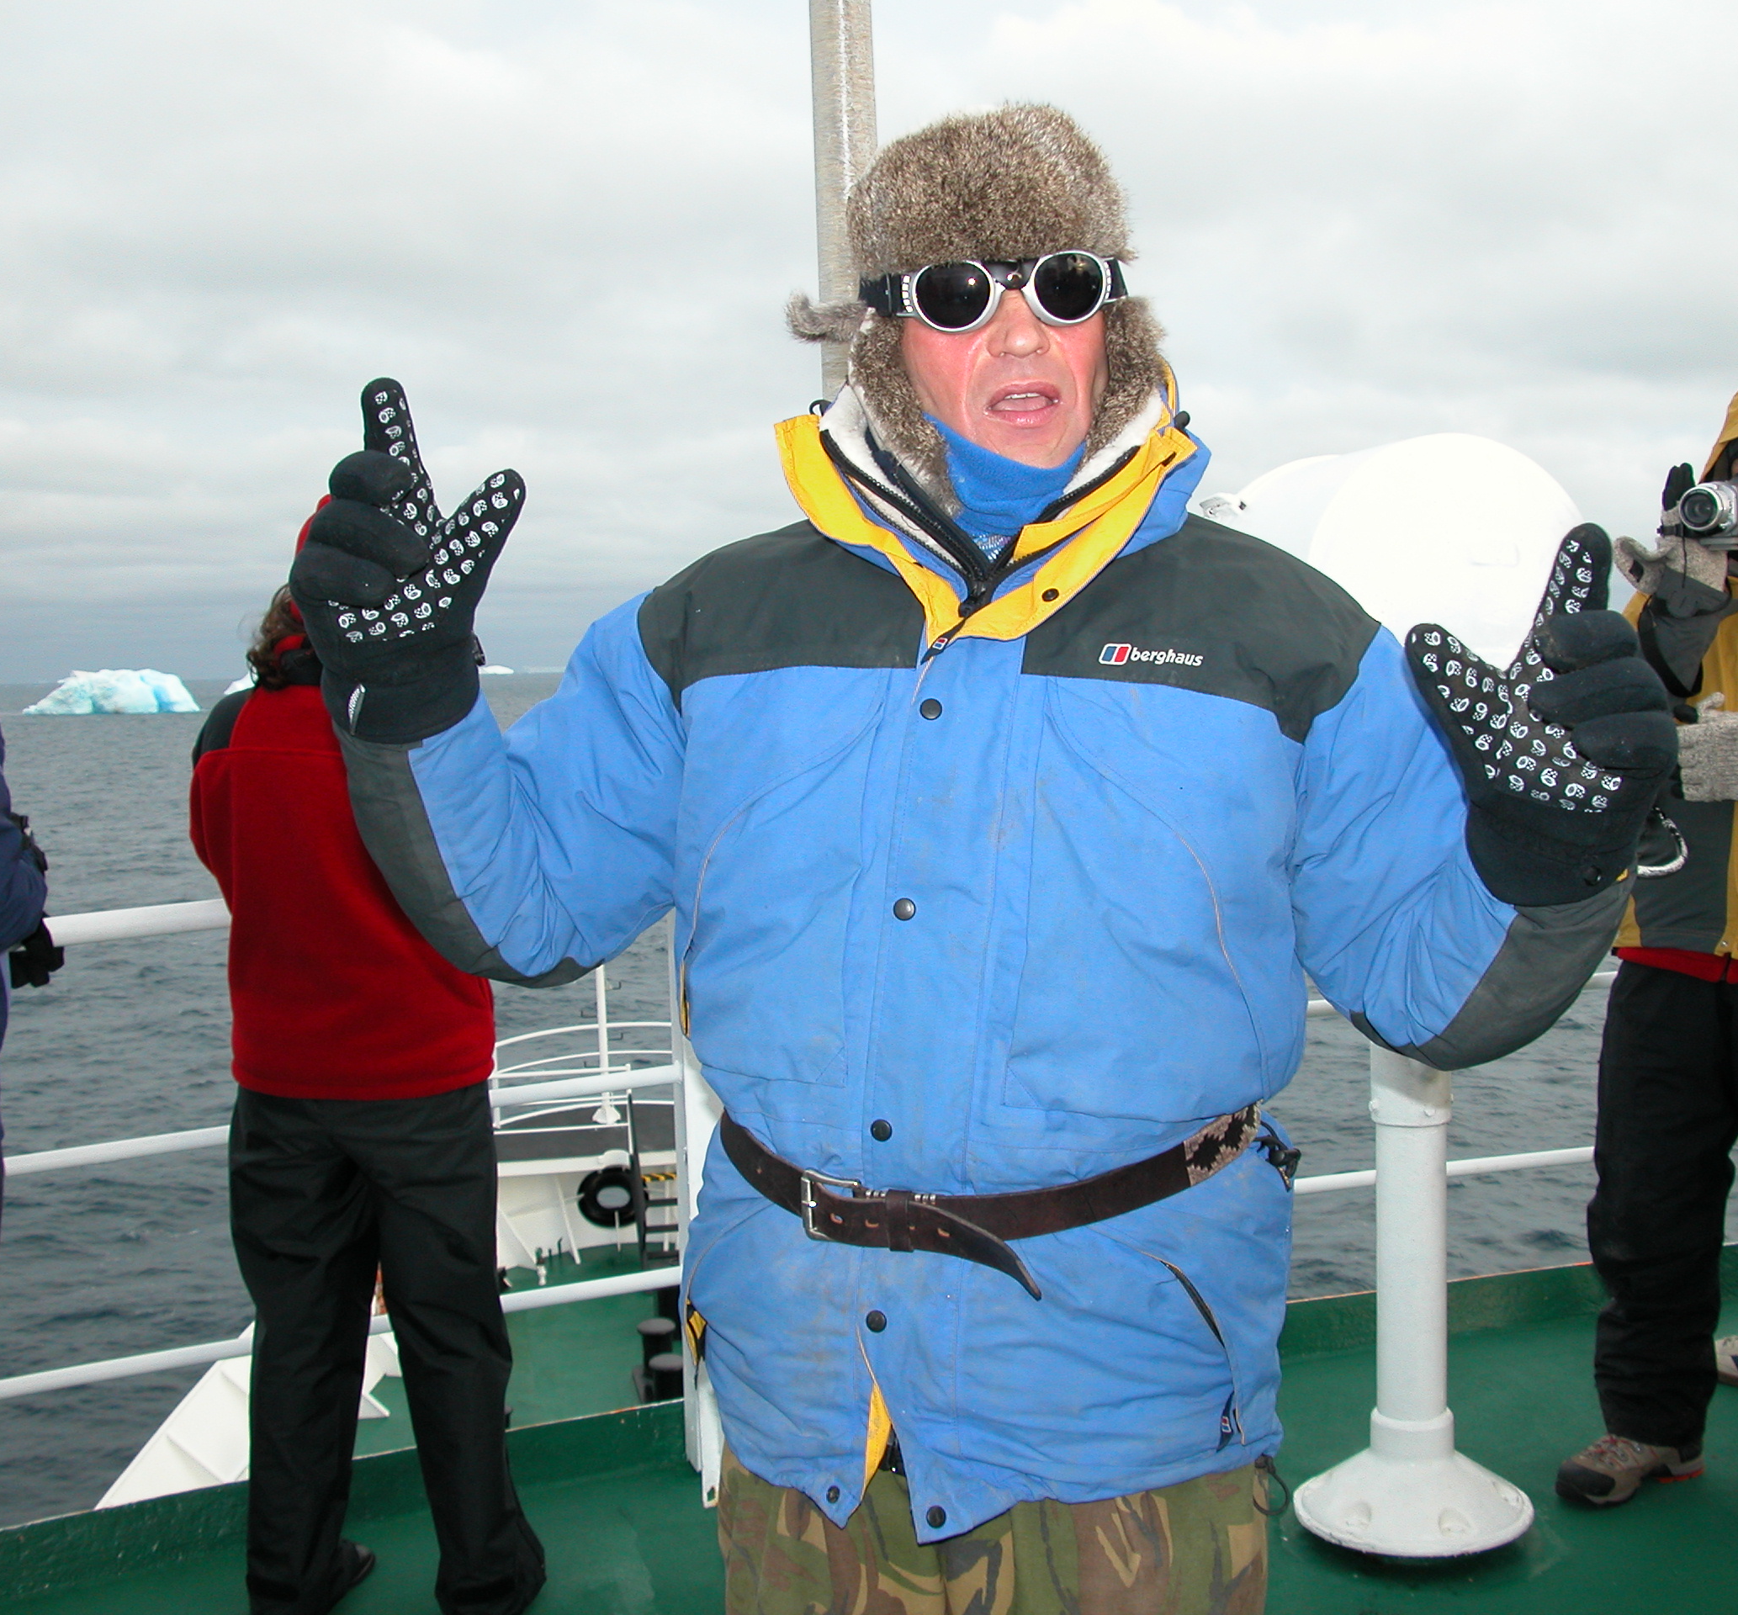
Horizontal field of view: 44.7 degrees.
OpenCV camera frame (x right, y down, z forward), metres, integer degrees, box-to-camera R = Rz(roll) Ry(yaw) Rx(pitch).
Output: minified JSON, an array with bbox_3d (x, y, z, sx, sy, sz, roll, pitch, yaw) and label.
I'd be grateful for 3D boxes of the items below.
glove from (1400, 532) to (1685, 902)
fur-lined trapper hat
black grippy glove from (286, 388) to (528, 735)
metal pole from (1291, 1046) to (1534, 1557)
[{"bbox_3d":[0.435,-0.060,1.375,0.156,0.243,0.100,7,8,14],"label":"glove"},{"bbox_3d":[0.075,-0.367,1.570,0.260,0.273,0.260,-4,6,-9],"label":"fur-lined trapper hat"},{"bbox_3d":[-0.315,-0.168,1.450,0.145,0.245,0.100,-7,8,-11],"label":"black grippy glove"},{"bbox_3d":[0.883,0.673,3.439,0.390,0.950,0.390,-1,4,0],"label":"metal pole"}]

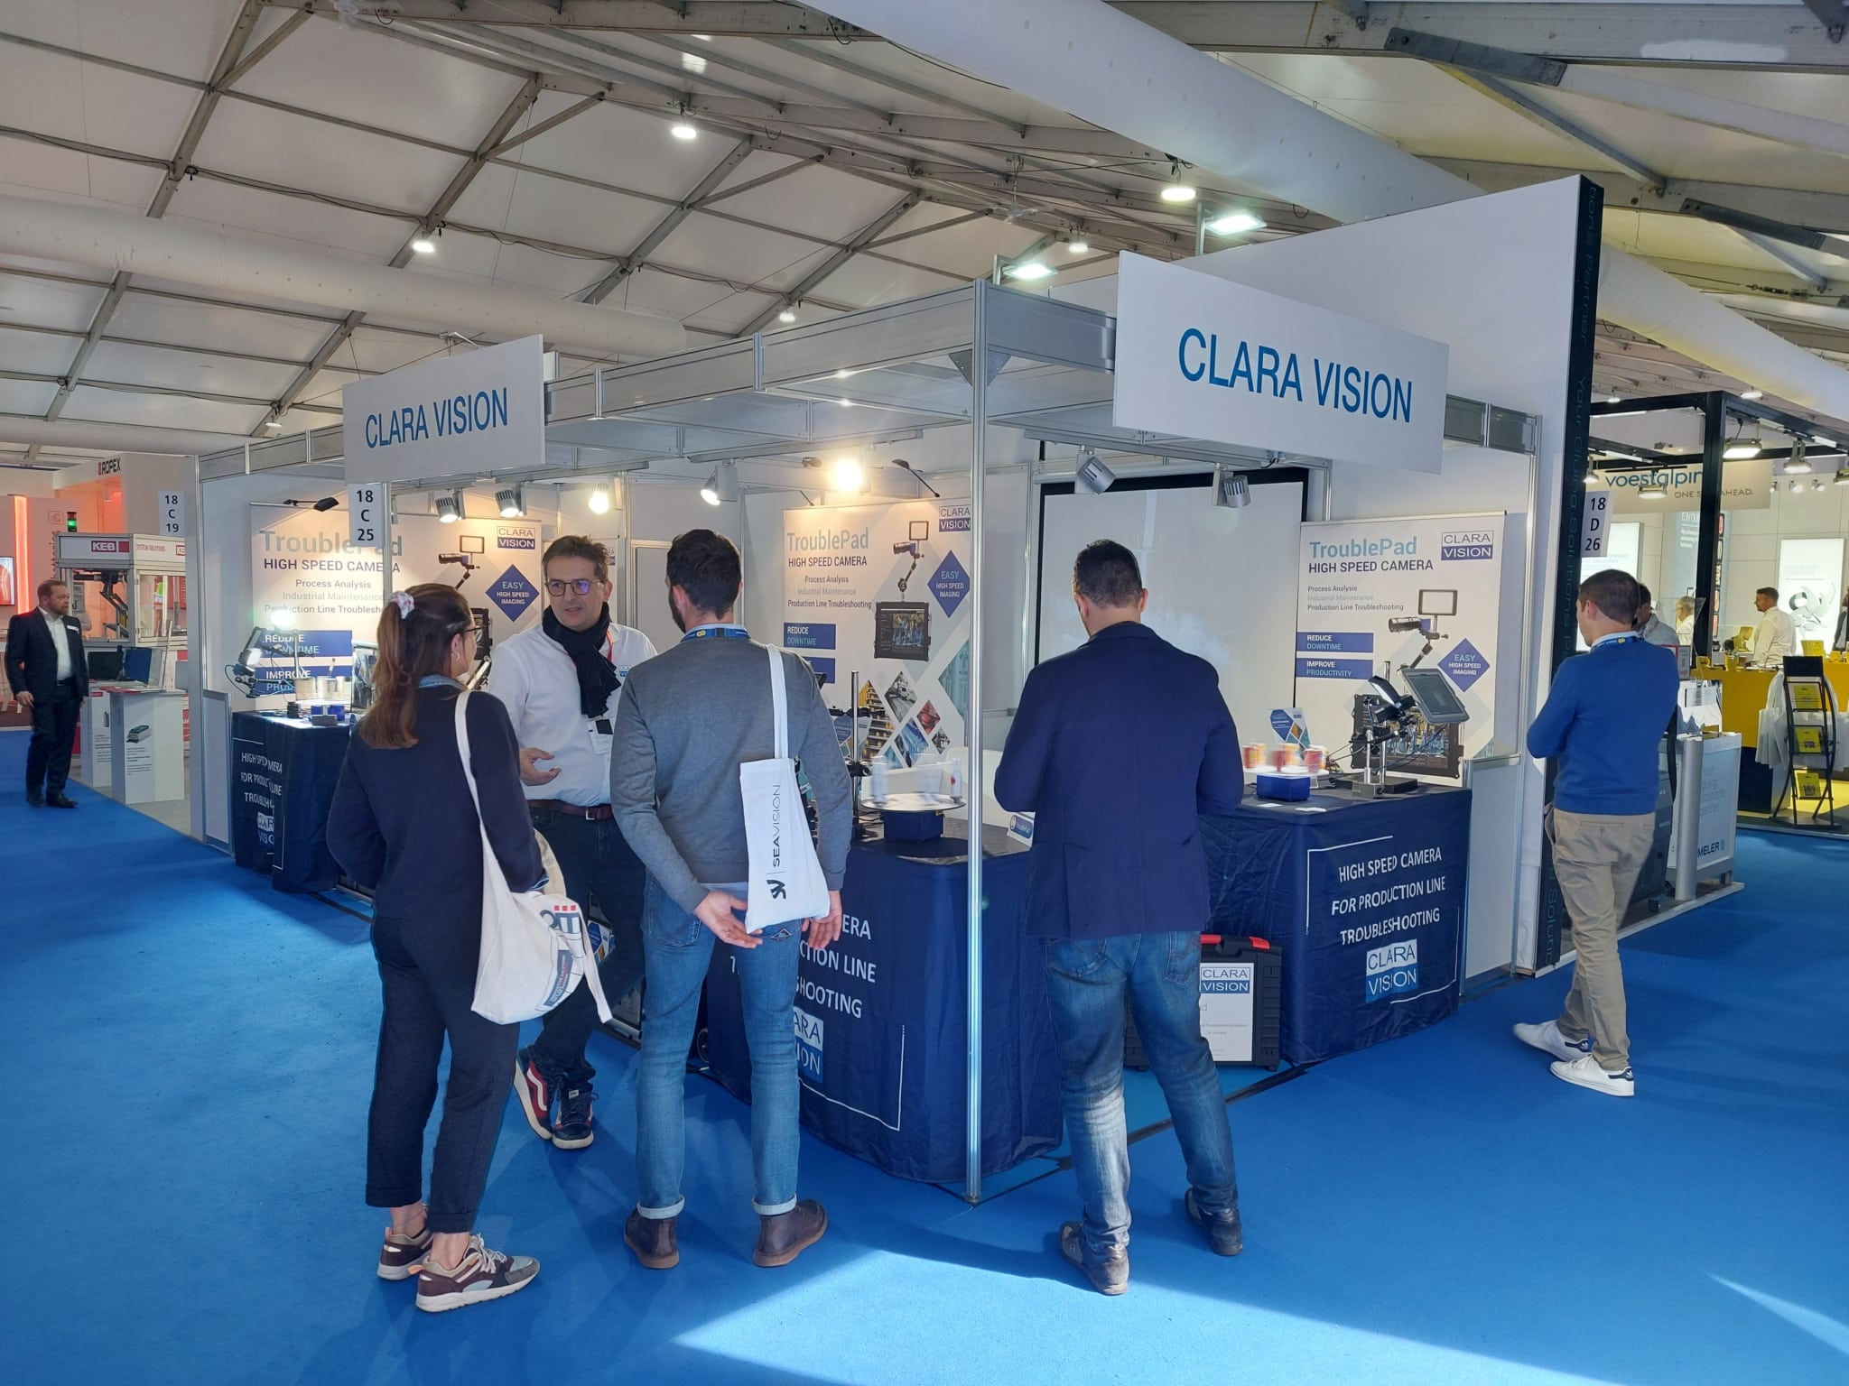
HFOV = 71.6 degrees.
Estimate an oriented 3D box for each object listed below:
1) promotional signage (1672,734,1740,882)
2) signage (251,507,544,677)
[{"bbox_3d":[4.525,0.695,7.506,0.740,0.910,0.200,-3,6,-42],"label":"promotional signage"},{"bbox_3d":[-3.642,-0.137,8.972,2.030,2.170,0.100,-3,6,-43],"label":"signage"}]

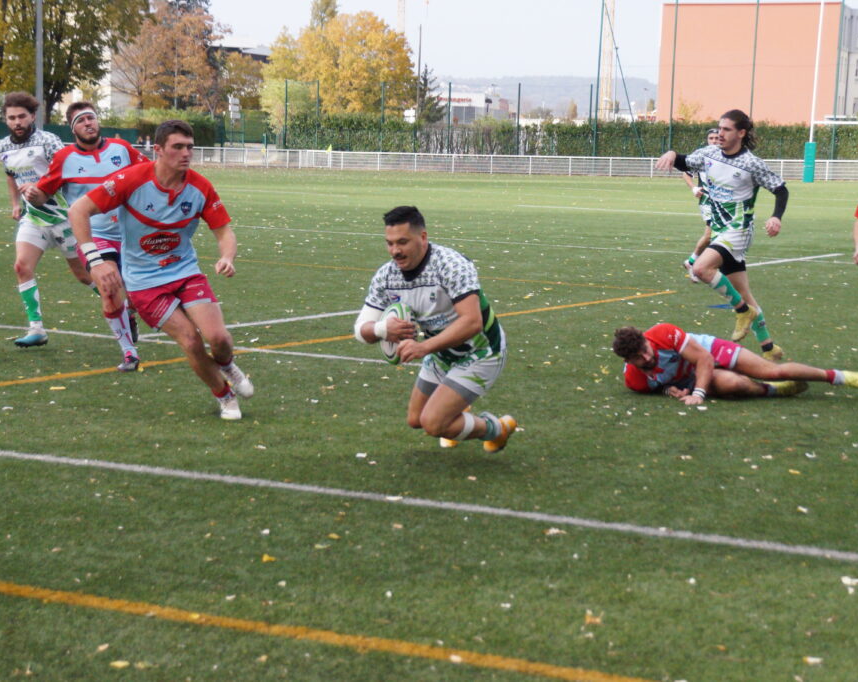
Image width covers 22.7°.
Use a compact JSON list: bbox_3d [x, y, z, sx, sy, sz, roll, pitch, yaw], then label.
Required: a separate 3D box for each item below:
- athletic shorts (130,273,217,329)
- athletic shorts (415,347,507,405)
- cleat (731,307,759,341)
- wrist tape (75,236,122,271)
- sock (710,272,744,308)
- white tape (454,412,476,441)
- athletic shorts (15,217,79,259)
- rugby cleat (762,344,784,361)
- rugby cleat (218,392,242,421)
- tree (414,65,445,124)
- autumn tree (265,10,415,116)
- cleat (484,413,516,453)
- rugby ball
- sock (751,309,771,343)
[{"bbox_3d":[-1.398,-0.248,11.620,0.460,0.400,0.360,-10,12,-20],"label":"athletic shorts"},{"bbox_3d":[0.163,0.167,10.350,0.400,0.310,0.360,6,27,36],"label":"athletic shorts"},{"bbox_3d":[2.234,-0.124,15.100,0.105,0.280,0.120,18,-18,40],"label":"cleat"},{"bbox_3d":[-1.807,-0.464,11.500,0.090,0.150,0.085,-25,-3,-18],"label":"wrist tape"},{"bbox_3d":[2.176,-0.380,15.600,0.125,0.255,0.115,-49,13,-23],"label":"sock"},{"bbox_3d":[0.162,0.399,9.950,0.050,0.125,0.125,11,0,-29],"label":"white tape"},{"bbox_3d":[-2.561,-0.710,14.350,0.410,0.330,0.300,5,12,24],"label":"athletic shorts"},{"bbox_3d":[2.425,0.117,15.100,0.105,0.120,0.280,6,49,37],"label":"rugby cleat"},{"bbox_3d":[-1.088,0.359,11.600,0.105,0.125,0.280,1,6,-12],"label":"rugby cleat"},{"bbox_3d":[-0.036,-16.826,155.000,3.000,7.000,3.000,2,5,0],"label":"tree"},{"bbox_3d":[-5.129,-15.094,125.000,8.800,8.900,8.400,2,5,0],"label":"autumn tree"},{"bbox_3d":[0.349,0.452,10.420,0.120,0.285,0.105,3,45,-37],"label":"cleat"},{"bbox_3d":[-0.148,-0.033,10.000,0.190,0.290,0.190,2,-2,0],"label":"rugby ball"},{"bbox_3d":[2.365,-0.103,15.100,0.110,0.310,0.120,-1,22,37],"label":"sock"}]

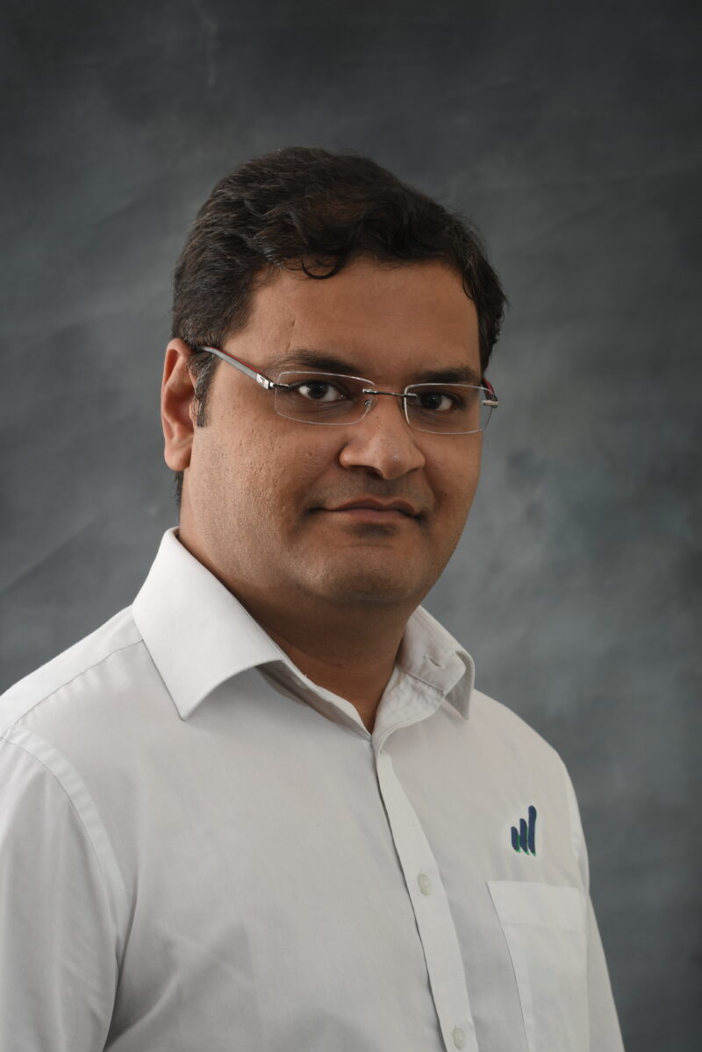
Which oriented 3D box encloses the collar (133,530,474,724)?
[{"bbox_3d":[-0.025,0.054,2.020,0.188,0.110,0.170,0,0,-36],"label":"collar"}]

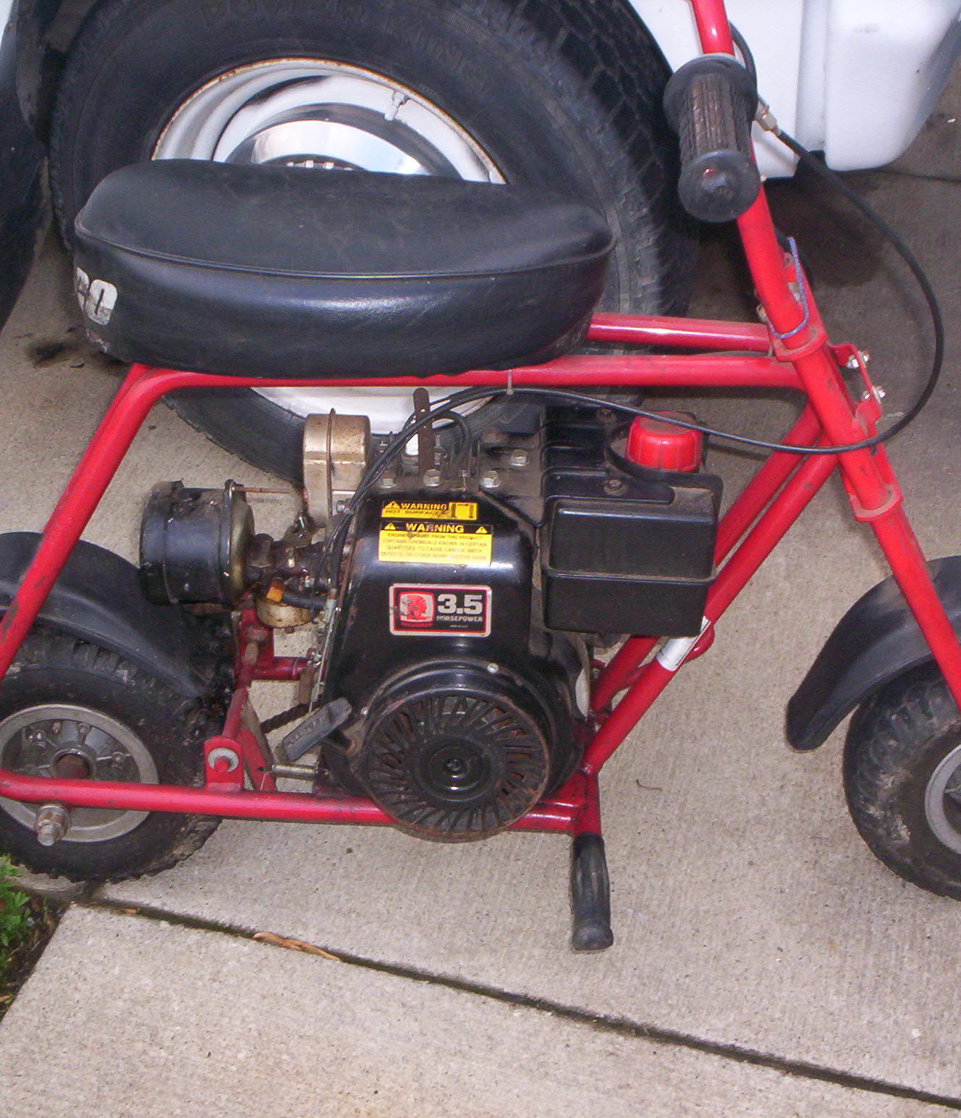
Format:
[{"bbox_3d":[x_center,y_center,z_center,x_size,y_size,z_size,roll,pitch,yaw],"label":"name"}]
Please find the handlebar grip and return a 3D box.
[{"bbox_3d":[0.122,-0.216,0.828,0.052,0.052,0.132,3,33,3],"label":"handlebar grip"}]

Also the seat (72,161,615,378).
[{"bbox_3d":[-0.098,-0.215,1.160,0.394,0.122,0.173,1,32,0],"label":"seat"}]

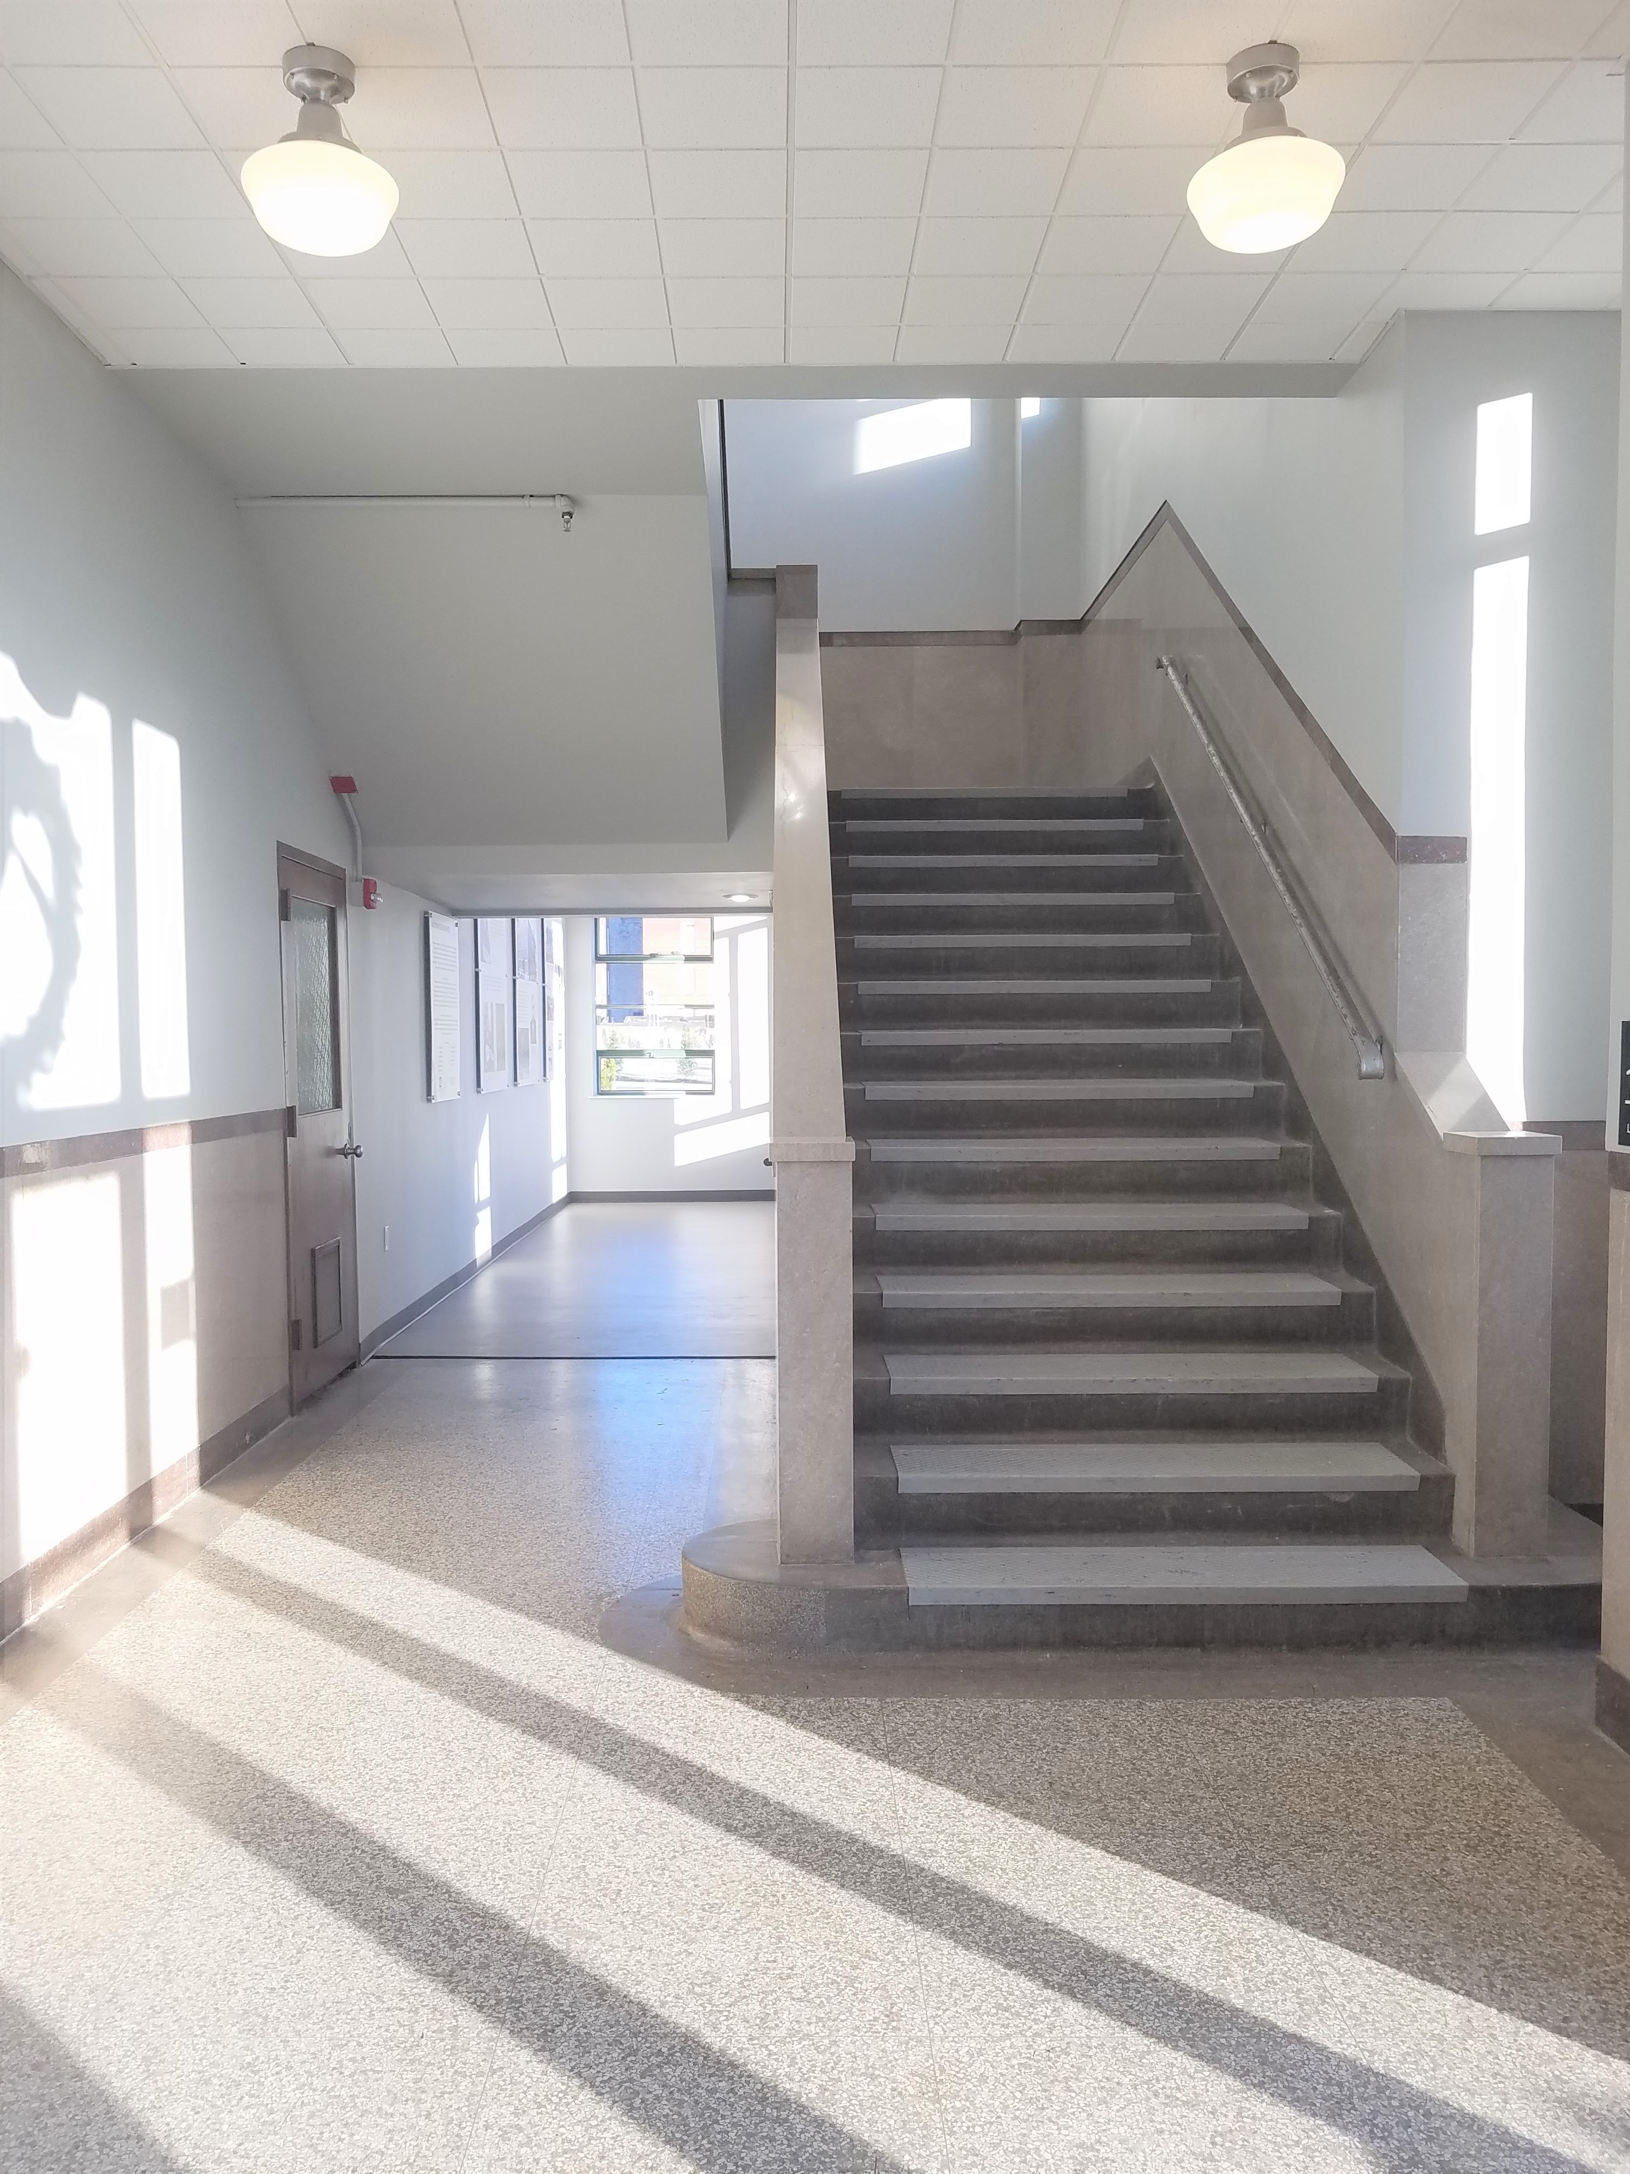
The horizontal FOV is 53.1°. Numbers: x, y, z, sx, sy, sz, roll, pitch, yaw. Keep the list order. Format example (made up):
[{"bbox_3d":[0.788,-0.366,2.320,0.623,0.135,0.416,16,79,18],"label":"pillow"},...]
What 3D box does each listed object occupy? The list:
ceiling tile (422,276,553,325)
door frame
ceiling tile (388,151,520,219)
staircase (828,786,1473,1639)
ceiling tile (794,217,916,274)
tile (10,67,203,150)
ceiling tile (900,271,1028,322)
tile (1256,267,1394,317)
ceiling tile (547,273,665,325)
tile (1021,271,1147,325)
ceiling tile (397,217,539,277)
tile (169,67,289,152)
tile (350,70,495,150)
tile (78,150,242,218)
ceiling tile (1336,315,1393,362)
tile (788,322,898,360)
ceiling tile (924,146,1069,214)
[{"bbox_3d":[-0.847,-2.053,4.261,0.305,0.020,0.305,-1,2,-1],"label":"ceiling tile"},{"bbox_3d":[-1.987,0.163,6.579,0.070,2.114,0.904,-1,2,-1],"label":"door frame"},{"bbox_3d":[-0.819,-1.987,3.580,0.302,0.020,0.300,-1,2,-1],"label":"ceiling tile"},{"bbox_3d":[0.815,-0.012,5.516,1.499,2.521,3.681,-1,2,-1],"label":"staircase"},{"bbox_3d":[0.095,-2.025,3.919,0.305,0.019,0.300,-1,2,-1],"label":"ceiling tile"},{"bbox_3d":[-1.401,-1.965,3.267,0.302,0.020,0.302,-1,3,-1],"label":"tile"},{"bbox_3d":[0.388,-2.031,4.199,0.302,0.020,0.300,-1,2,-1],"label":"ceiling tile"},{"bbox_3d":[1.308,-2.040,4.215,0.300,0.020,0.300,0,3,-1],"label":"tile"},{"bbox_3d":[-0.527,-2.016,4.179,0.302,0.020,0.300,-1,2,-1],"label":"ceiling tile"},{"bbox_3d":[0.695,-2.042,4.221,0.302,0.020,0.302,-1,3,-1],"label":"tile"},{"bbox_3d":[-0.838,-2.043,3.963,0.305,0.020,0.305,-1,2,-1],"label":"ceiling tile"},{"bbox_3d":[-1.131,-2.020,3.365,0.305,0.020,0.305,-1,2,-1],"label":"tile"},{"bbox_3d":[-0.822,-2.023,3.368,0.305,0.020,0.305,-1,2,-1],"label":"tile"},{"bbox_3d":[-1.413,-1.982,3.571,0.302,0.020,0.302,-1,3,-1],"label":"tile"},{"bbox_3d":[1.506,-2.058,4.499,0.080,0.019,0.244,-1,2,-1],"label":"ceiling tile"},{"bbox_3d":[0.086,-2.045,4.478,0.300,0.020,0.250,0,3,-1],"label":"tile"},{"bbox_3d":[0.405,-2.018,3.629,0.305,0.019,0.300,-1,2,-1],"label":"ceiling tile"}]

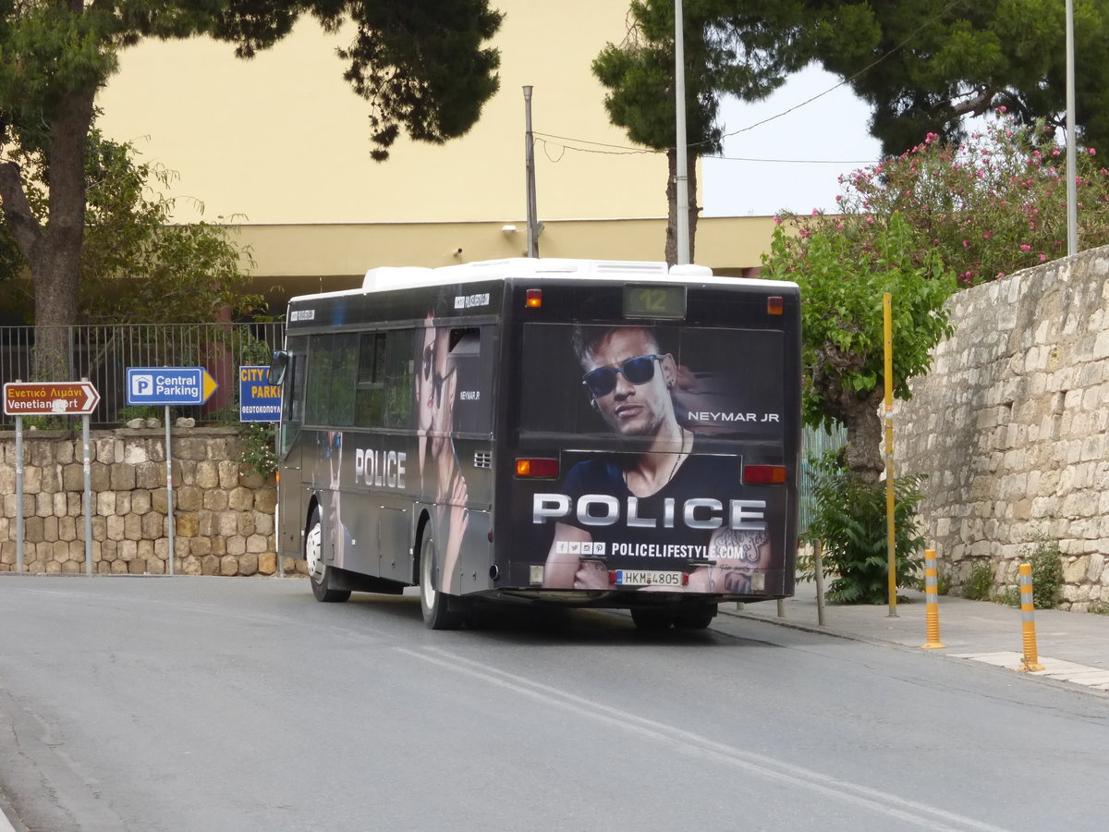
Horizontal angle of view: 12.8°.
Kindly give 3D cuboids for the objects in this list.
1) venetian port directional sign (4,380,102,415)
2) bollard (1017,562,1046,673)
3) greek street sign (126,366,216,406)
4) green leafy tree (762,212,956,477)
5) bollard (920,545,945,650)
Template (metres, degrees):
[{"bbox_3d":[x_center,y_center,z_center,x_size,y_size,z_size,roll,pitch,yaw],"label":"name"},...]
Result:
[{"bbox_3d":[-6.106,-0.210,60.000,1.180,0.390,0.040,-1,0,0],"label":"venetian port directional sign"},{"bbox_3d":[3.412,1.446,35.400,0.195,0.760,0.195,-3,0,0],"label":"bollard"},{"bbox_3d":[-4.595,-0.356,59.400,1.110,0.460,0.040,0,0,0],"label":"greek street sign"},{"bbox_3d":[2.886,-0.083,46.900,1.900,3.650,1.900,-1,0,0],"label":"green leafy tree"},{"bbox_3d":[2.897,1.402,37.800,0.195,0.757,0.195,-2,0,0],"label":"bollard"}]

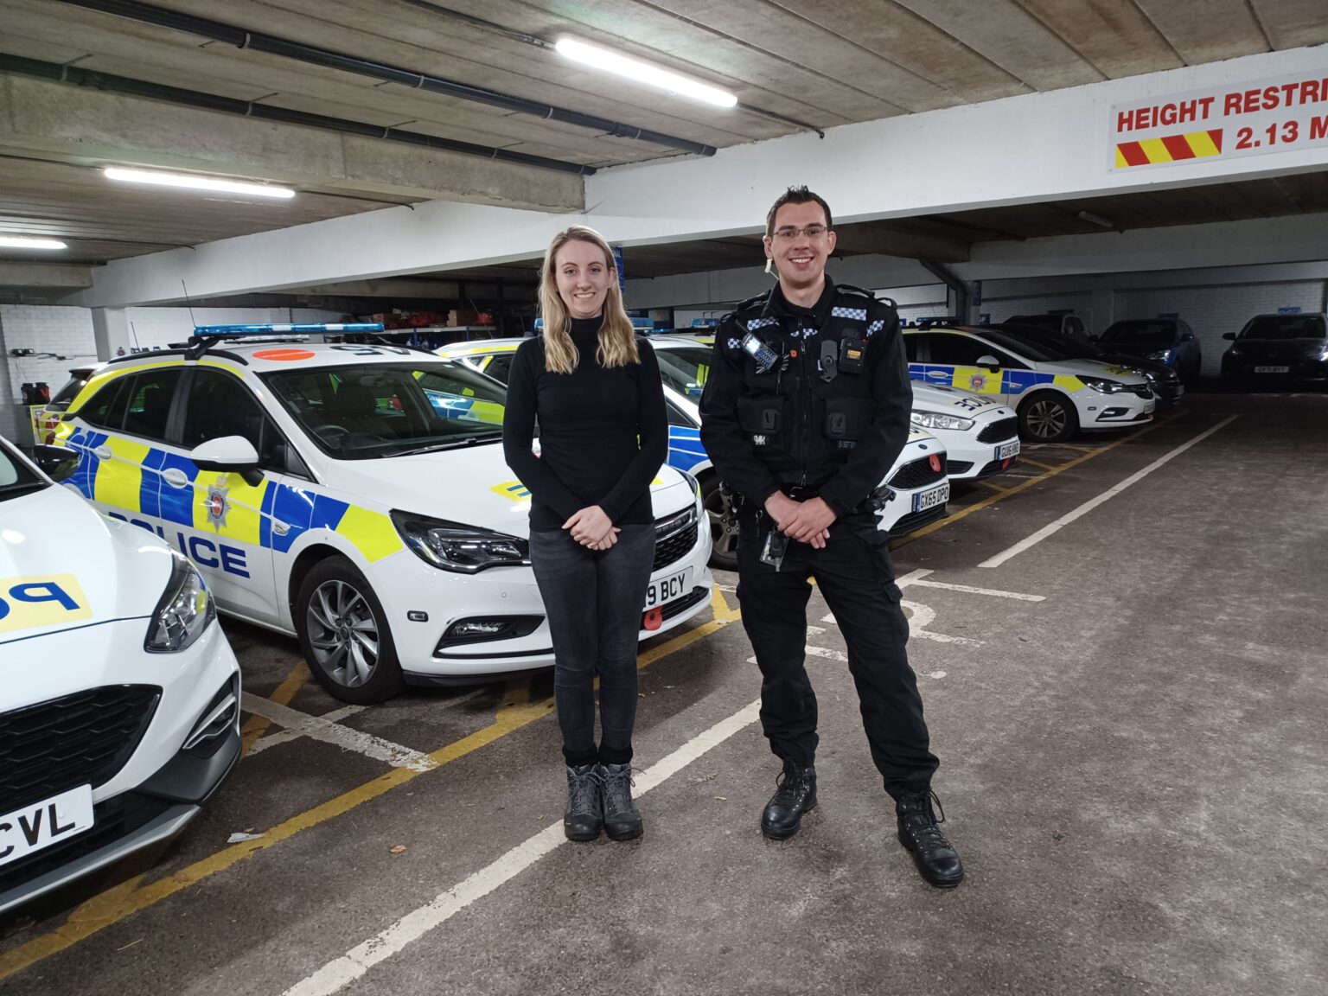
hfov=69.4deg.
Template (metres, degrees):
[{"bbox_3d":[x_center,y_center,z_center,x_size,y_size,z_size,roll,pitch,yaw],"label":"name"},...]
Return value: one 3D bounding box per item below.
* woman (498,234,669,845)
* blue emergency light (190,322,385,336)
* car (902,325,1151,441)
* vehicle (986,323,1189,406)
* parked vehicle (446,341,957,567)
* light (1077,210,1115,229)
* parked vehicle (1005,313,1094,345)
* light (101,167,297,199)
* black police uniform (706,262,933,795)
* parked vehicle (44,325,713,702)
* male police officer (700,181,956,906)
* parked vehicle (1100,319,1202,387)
[{"bbox_3d":[-0.218,0.124,2.744,0.480,1.735,0.340,-2,9,-3],"label":"woman"},{"bbox_3d":[-2.077,-0.953,5.397,0.280,0.085,1.150,6,12,39],"label":"blue emergency light"},{"bbox_3d":[4.301,-1.695,13.435,4.650,1.550,1.880,6,12,41],"label":"car"},{"bbox_3d":[5.764,-2.004,15.295,4.500,1.460,1.850,6,12,40],"label":"vehicle"},{"bbox_3d":[-0.036,-0.548,7.374,4.500,1.540,1.900,6,12,40],"label":"parked vehicle"},{"bbox_3d":[5.734,-3.700,12.742,0.110,0.100,1.570,5,12,37],"label":"light"},{"bbox_3d":[8.713,-3.489,22.478,1.880,1.620,4.400,5,12,37],"label":"parked vehicle"},{"bbox_3d":[-3.799,-2.609,8.000,0.110,0.100,1.570,5,12,37],"label":"light"},{"bbox_3d":[0.423,0.148,2.643,0.620,1.450,0.380,-1,9,7],"label":"black police uniform"},{"bbox_3d":[-1.840,-0.175,5.343,4.700,1.580,1.920,6,12,39],"label":"parked vehicle"},{"bbox_3d":[0.426,0.089,2.598,0.660,1.810,0.460,-1,9,7],"label":"male police officer"},{"bbox_3d":[10.561,-3.231,21.046,1.880,1.500,4.300,5,12,37],"label":"parked vehicle"}]

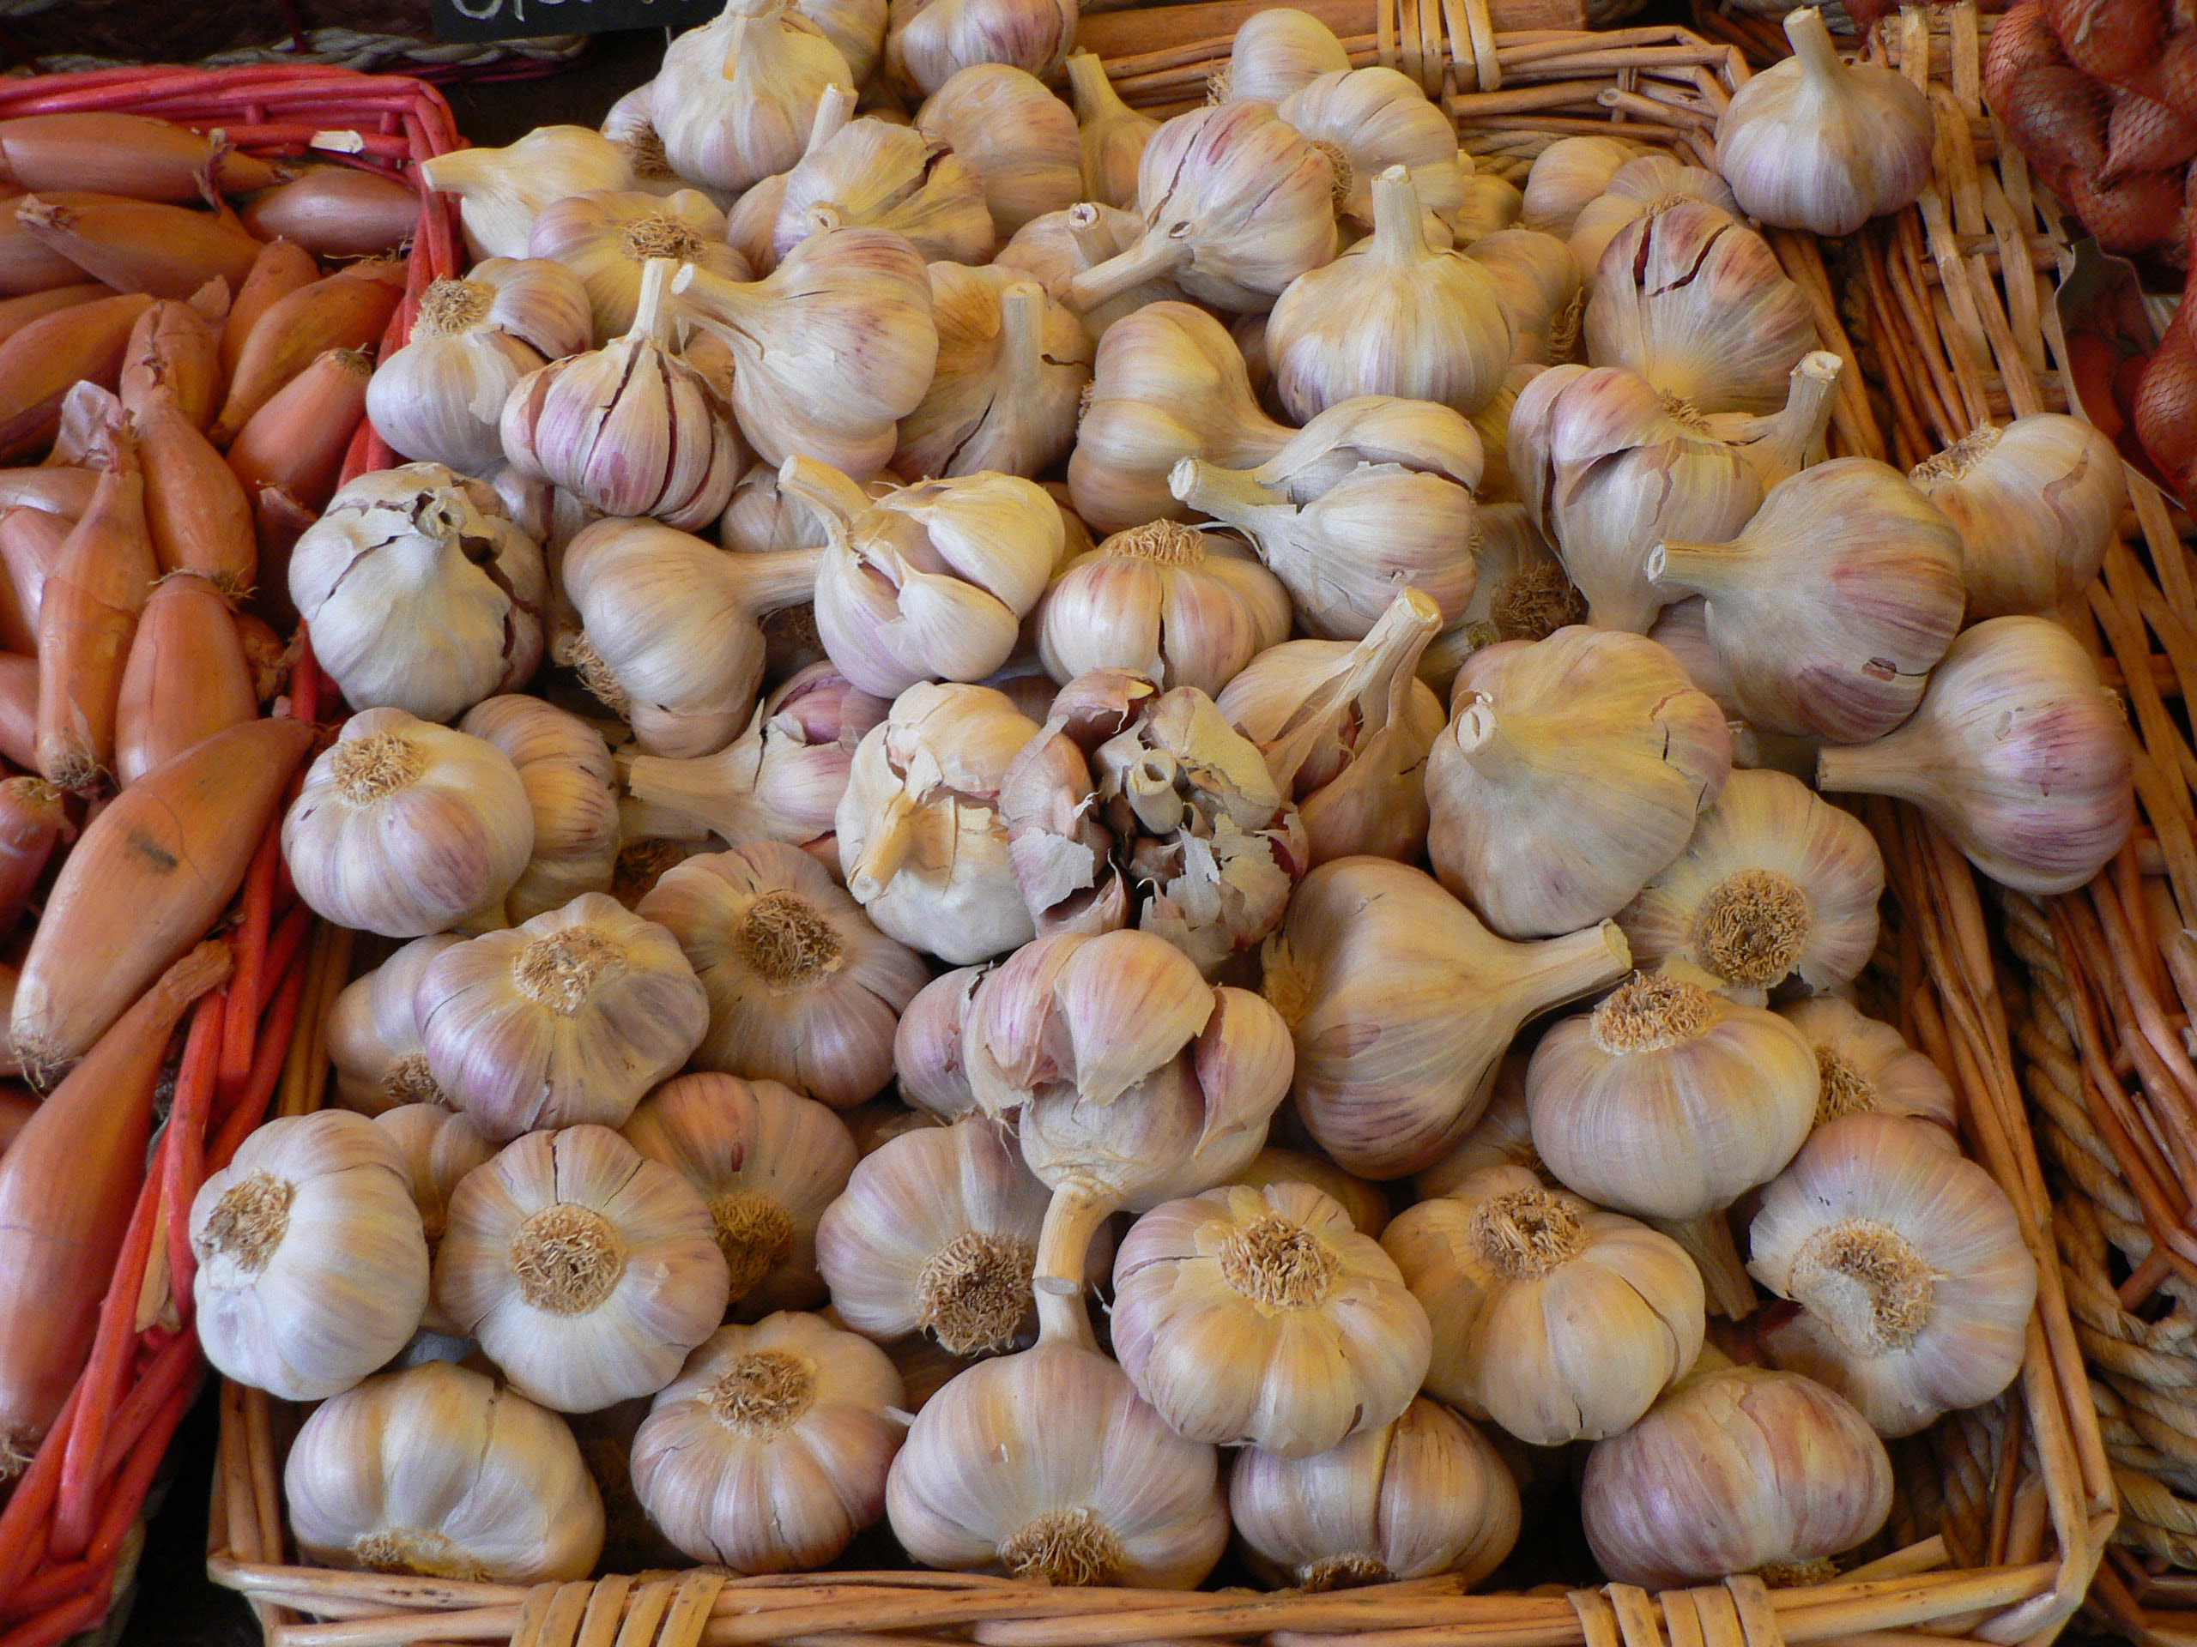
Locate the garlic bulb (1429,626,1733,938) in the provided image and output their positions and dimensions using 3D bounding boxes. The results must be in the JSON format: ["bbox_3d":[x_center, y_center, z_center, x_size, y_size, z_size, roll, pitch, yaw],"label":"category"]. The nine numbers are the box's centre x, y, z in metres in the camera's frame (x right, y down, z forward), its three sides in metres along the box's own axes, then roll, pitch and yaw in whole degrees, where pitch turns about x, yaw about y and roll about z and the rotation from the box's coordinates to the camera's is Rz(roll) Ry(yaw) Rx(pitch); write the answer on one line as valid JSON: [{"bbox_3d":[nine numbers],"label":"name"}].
[{"bbox_3d":[0.095,-0.011,0.471,0.065,0.069,0.065,-10,71,32],"label":"garlic bulb"}]

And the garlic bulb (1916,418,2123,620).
[{"bbox_3d":[0.235,-0.073,0.585,0.063,0.059,0.063,-23,22,44],"label":"garlic bulb"}]

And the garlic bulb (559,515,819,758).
[{"bbox_3d":[-0.100,-0.048,0.572,0.069,0.058,0.058,-26,90,-12],"label":"garlic bulb"}]

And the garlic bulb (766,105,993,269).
[{"bbox_3d":[-0.061,-0.176,0.655,0.058,0.058,0.058,0,3,38],"label":"garlic bulb"}]

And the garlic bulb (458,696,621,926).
[{"bbox_3d":[-0.123,-0.003,0.495,0.047,0.051,0.051,-3,1,-23],"label":"garlic bulb"}]

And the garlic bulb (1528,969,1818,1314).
[{"bbox_3d":[0.125,0.070,0.482,0.060,0.077,0.060,-21,25,0],"label":"garlic bulb"}]

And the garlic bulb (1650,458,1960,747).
[{"bbox_3d":[0.161,-0.053,0.526,0.074,0.064,0.064,8,87,-18],"label":"garlic bulb"}]

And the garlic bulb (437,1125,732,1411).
[{"bbox_3d":[-0.110,0.096,0.491,0.060,0.061,0.060,2,75,-9],"label":"garlic bulb"}]

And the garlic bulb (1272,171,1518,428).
[{"bbox_3d":[0.077,-0.139,0.593,0.066,0.071,0.066,-6,48,0],"label":"garlic bulb"}]

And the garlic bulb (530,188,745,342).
[{"bbox_3d":[-0.123,-0.141,0.606,0.058,0.054,0.058,17,57,-15],"label":"garlic bulb"}]

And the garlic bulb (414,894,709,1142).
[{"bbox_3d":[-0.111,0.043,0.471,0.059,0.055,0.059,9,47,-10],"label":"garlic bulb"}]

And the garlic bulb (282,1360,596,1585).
[{"bbox_3d":[-0.136,0.131,0.475,0.065,0.065,0.056,-4,43,-5],"label":"garlic bulb"}]

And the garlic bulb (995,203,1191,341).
[{"bbox_3d":[-0.003,-0.154,0.641,0.056,0.061,0.056,-2,72,6],"label":"garlic bulb"}]

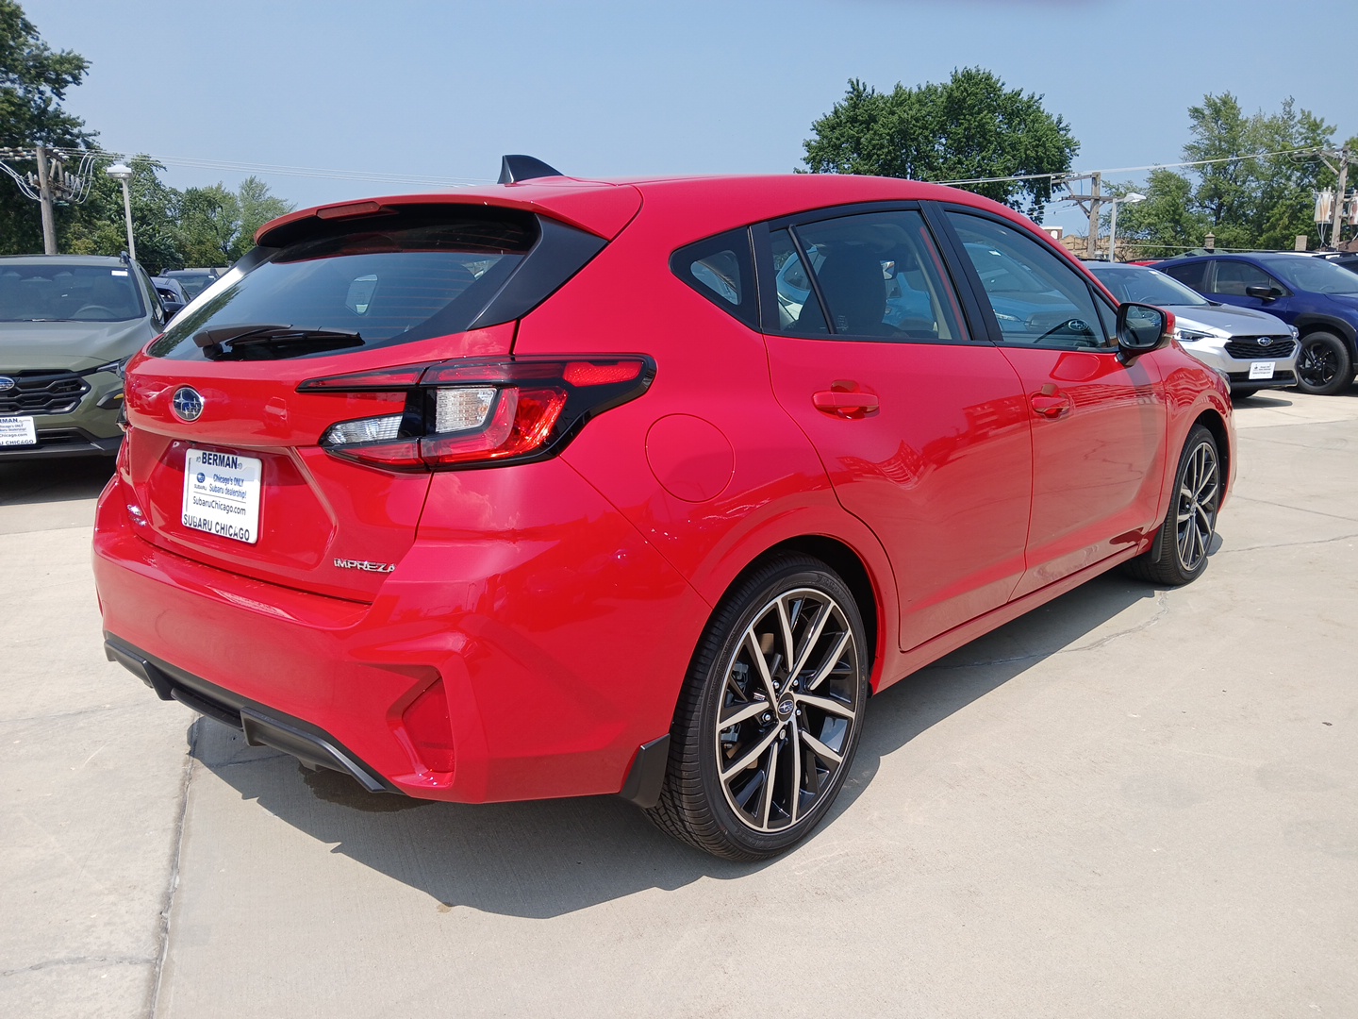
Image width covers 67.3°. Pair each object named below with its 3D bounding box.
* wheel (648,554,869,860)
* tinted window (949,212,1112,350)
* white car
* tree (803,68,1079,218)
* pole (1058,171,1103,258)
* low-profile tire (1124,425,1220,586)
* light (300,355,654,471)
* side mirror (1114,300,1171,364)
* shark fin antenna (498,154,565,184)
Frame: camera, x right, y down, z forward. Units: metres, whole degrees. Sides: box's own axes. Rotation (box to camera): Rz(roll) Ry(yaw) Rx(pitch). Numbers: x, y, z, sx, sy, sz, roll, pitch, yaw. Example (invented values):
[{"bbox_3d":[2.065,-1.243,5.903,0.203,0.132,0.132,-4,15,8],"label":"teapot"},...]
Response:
[{"bbox_3d":[0.145,0.383,2.086,0.228,0.635,0.635,8,14,42],"label":"wheel"},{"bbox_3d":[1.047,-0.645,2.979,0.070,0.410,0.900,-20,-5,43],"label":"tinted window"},{"bbox_3d":[5.240,-2.140,12.130,1.800,1.470,4.475,-4,11,-15],"label":"white car"},{"bbox_3d":[14.900,-17.600,58.000,15.700,15.000,14.500,1,11,14],"label":"tree"},{"bbox_3d":[18.200,-11.700,46.000,2.000,7.500,0.500,1,11,14],"label":"pole"},{"bbox_3d":[1.934,-0.022,4.026,0.228,0.635,0.635,8,14,42],"label":"low-profile tire"},{"bbox_3d":[-0.342,-0.161,1.706,0.460,0.190,0.420,8,14,42],"label":"light"},{"bbox_3d":[1.339,-0.521,2.998,0.210,0.180,0.150,8,14,42],"label":"side mirror"},{"bbox_3d":[-0.362,-0.811,2.490,0.070,0.075,0.195,8,14,42],"label":"shark fin antenna"}]

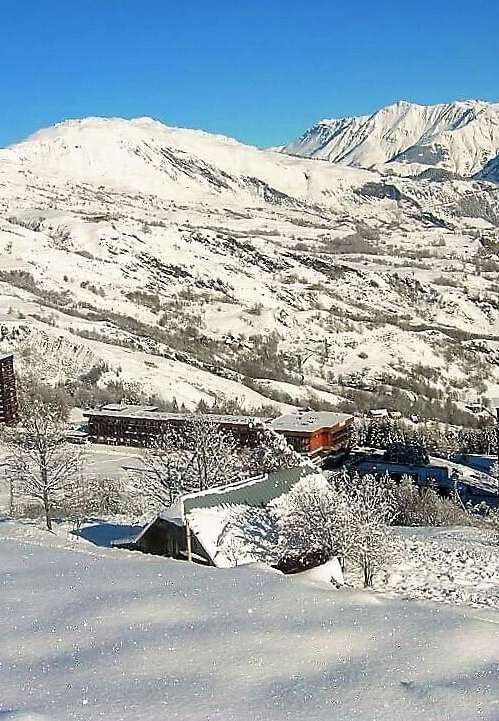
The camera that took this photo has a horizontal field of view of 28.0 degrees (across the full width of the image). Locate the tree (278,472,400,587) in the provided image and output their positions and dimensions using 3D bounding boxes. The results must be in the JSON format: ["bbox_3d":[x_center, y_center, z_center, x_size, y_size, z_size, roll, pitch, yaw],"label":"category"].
[{"bbox_3d":[5.877,11.160,66.000,7.700,7.200,6.600,-4,9,0],"label":"tree"}]

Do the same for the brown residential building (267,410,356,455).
[{"bbox_3d":[23.726,27.336,378.827,24.000,9.400,31.000,2,10,30],"label":"brown residential building"}]

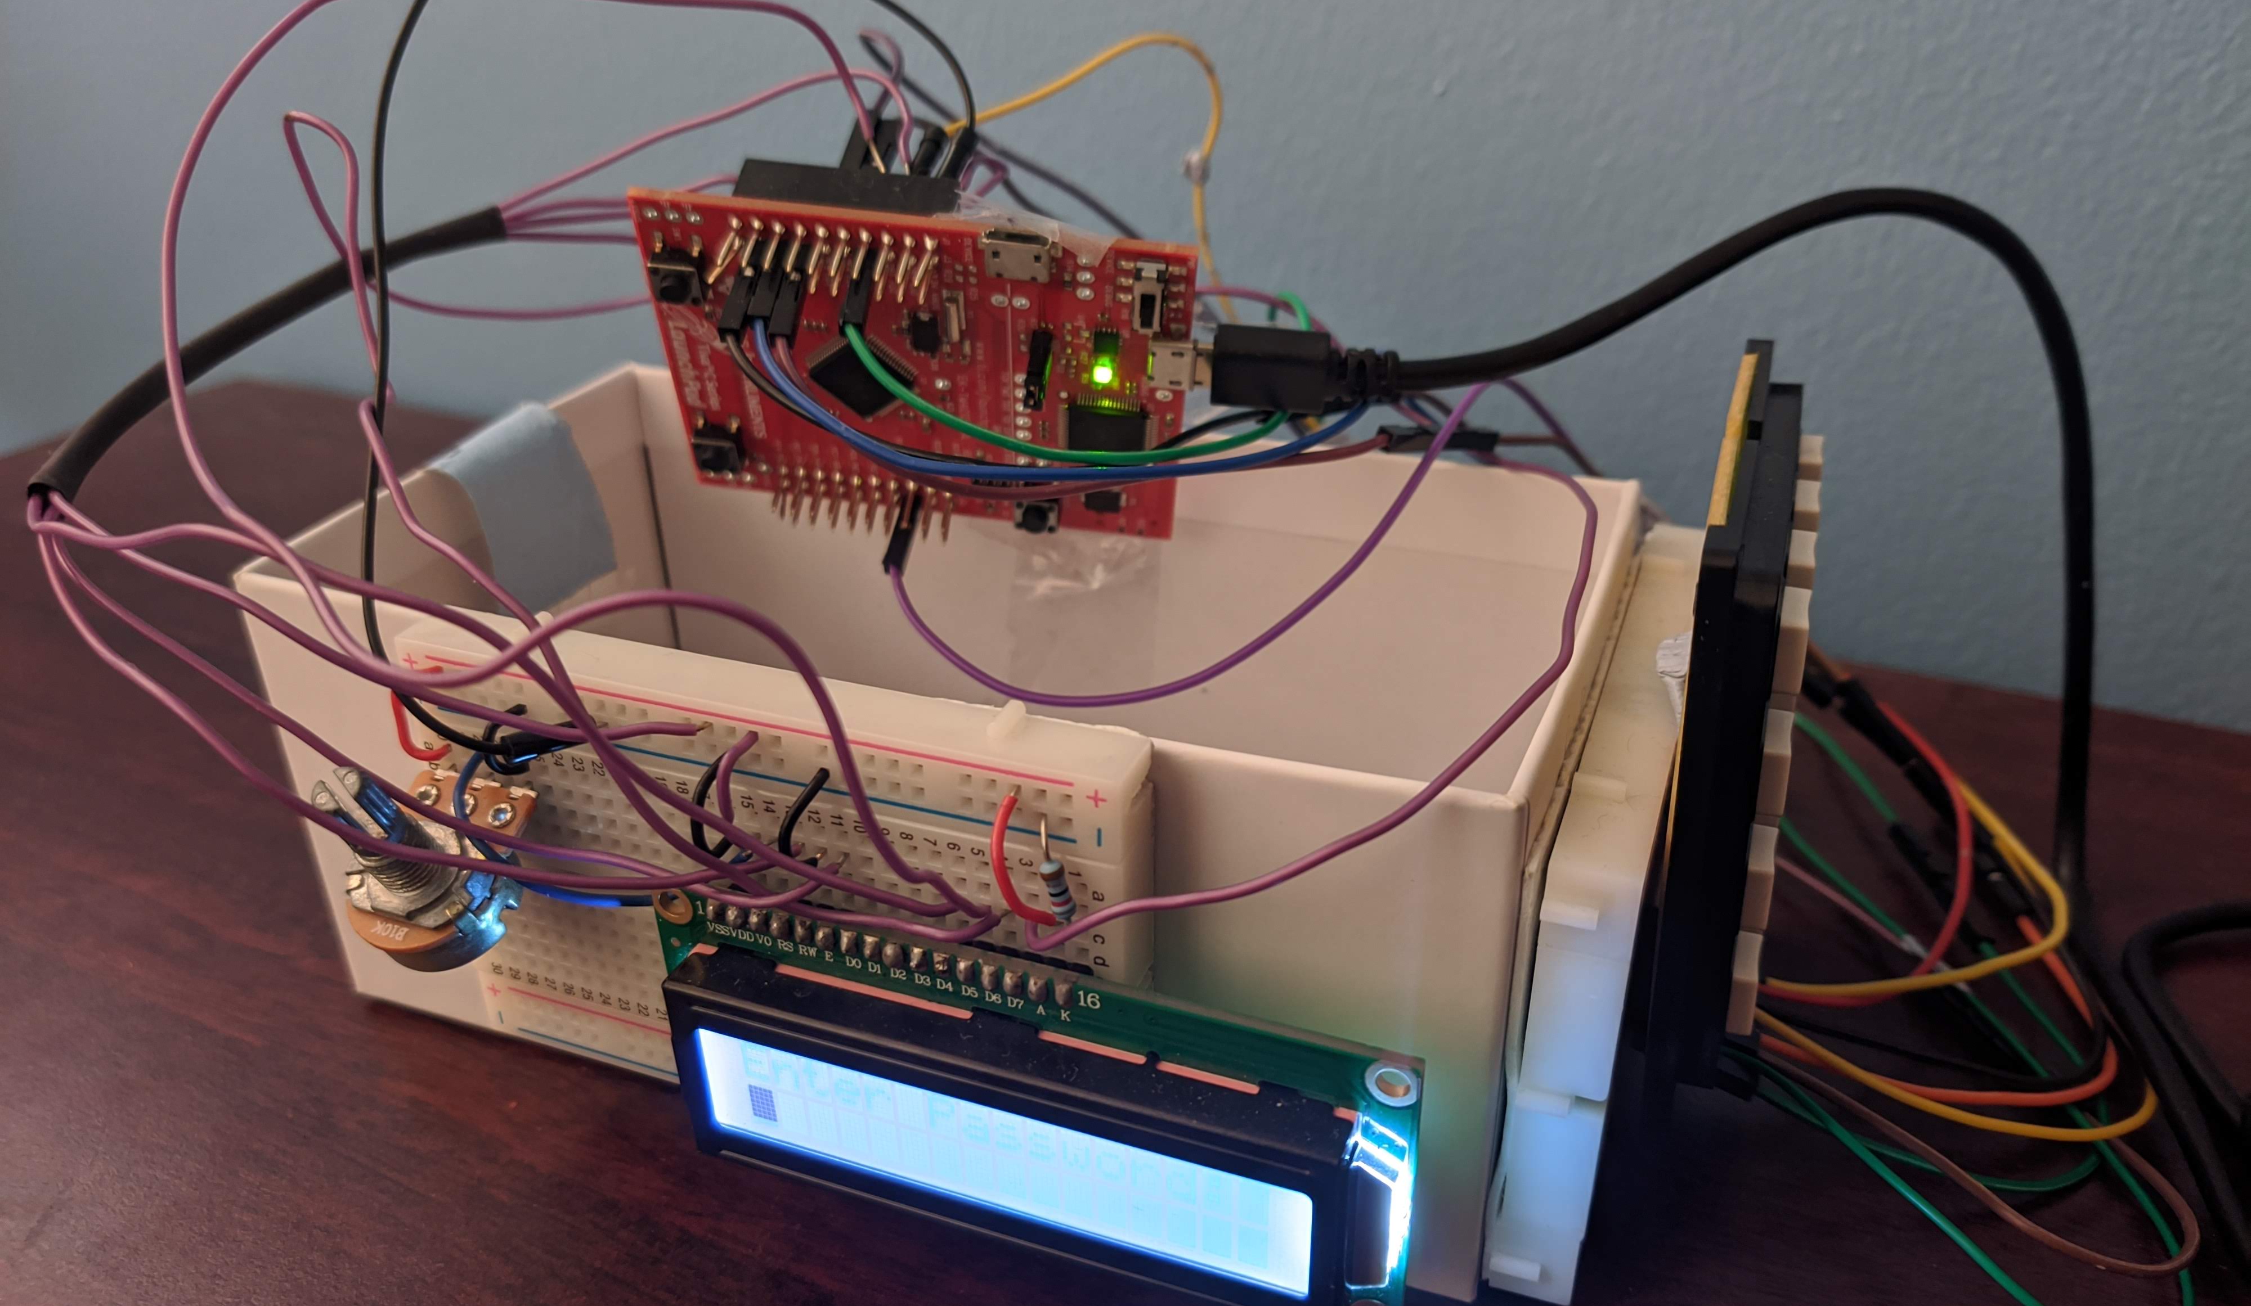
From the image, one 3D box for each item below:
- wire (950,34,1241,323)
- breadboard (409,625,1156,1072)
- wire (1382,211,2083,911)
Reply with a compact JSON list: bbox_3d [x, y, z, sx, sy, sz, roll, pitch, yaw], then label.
[{"bbox_3d":[-0.004,-0.060,0.224,0.043,0.038,0.014,-16,32,-26],"label":"wire"},{"bbox_3d":[-0.036,0.026,0.180,0.082,0.054,0.009,10,30,18],"label":"breadboard"},{"bbox_3d":[0.083,-0.014,0.230,0.102,0.091,0.041,2,29,5],"label":"wire"}]

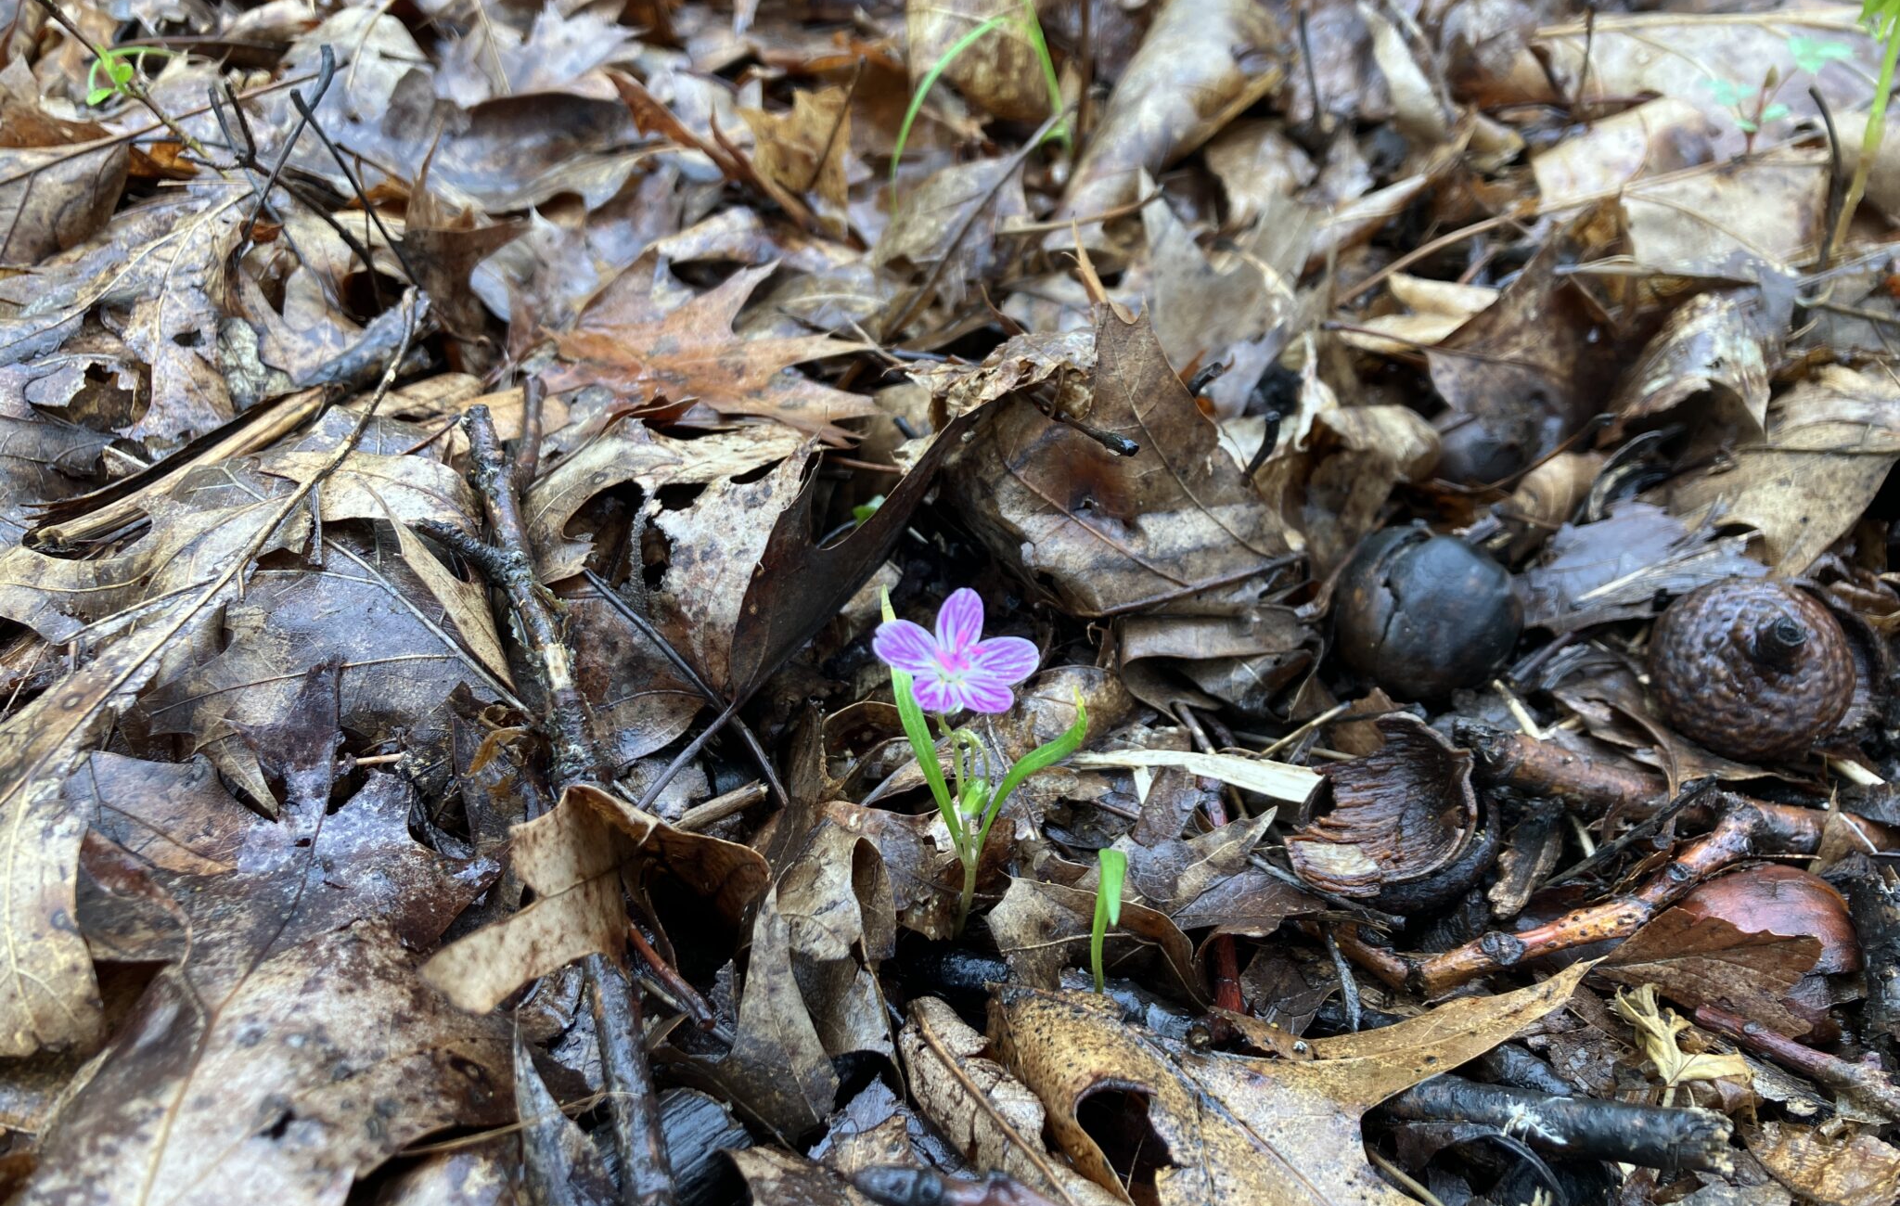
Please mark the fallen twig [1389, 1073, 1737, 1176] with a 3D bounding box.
[{"bbox_3d":[0.060,0.052,0.154,0.034,0.007,0.007,3,36,9],"label":"fallen twig"}]

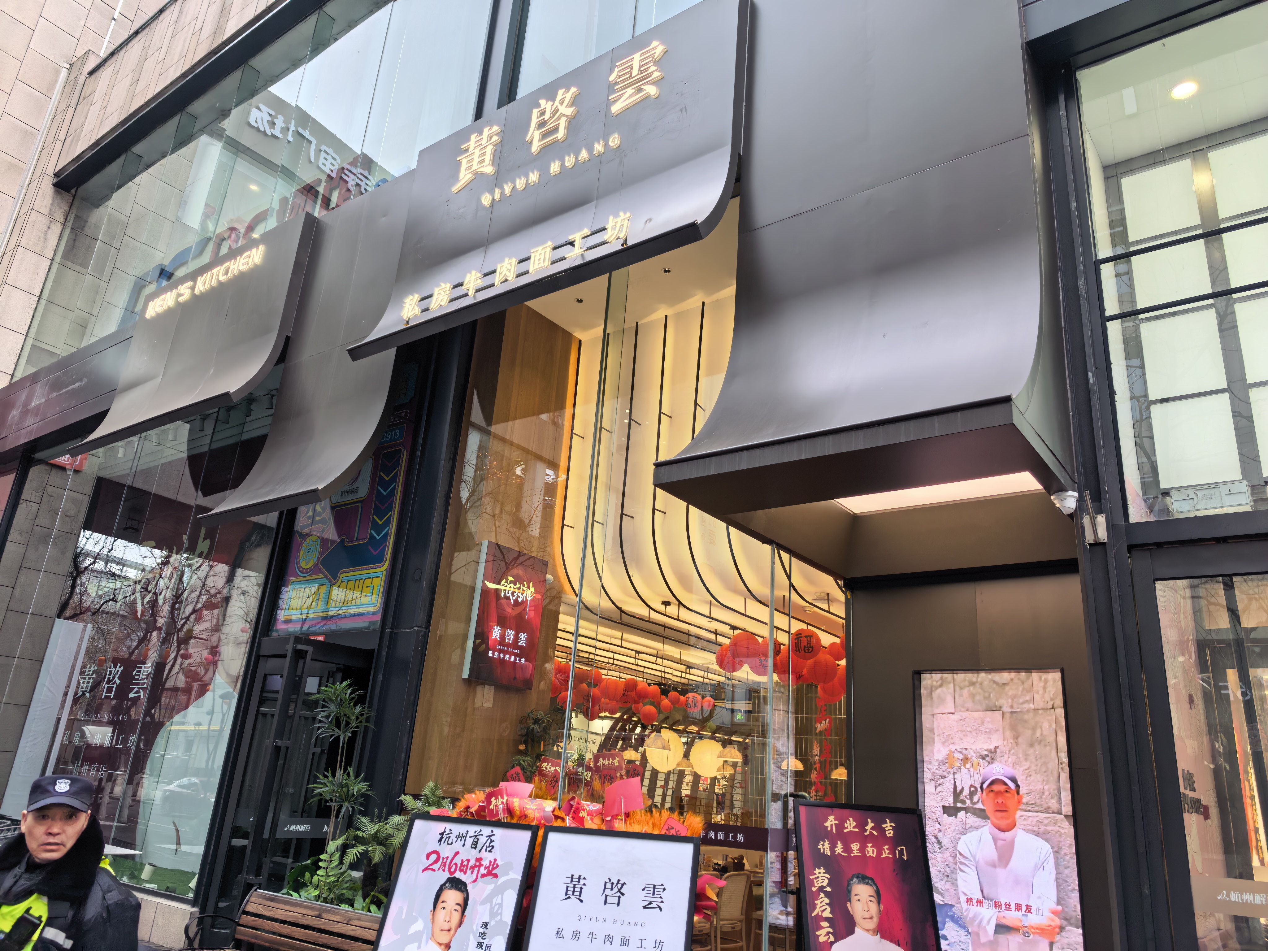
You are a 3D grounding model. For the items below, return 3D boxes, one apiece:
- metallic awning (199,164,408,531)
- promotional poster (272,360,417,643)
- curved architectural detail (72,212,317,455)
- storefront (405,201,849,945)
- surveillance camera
[{"bbox_3d":[-3.148,-1.384,8.853,1.989,3.835,0.620,-10,-24,36],"label":"metallic awning"},{"bbox_3d":[-3.087,0.189,9.521,1.850,2.960,0.080,-10,-24,35],"label":"promotional poster"},{"bbox_3d":[-5.455,-1.626,10.732,3.825,2.530,0.550,-10,-24,36],"label":"curved architectural detail"},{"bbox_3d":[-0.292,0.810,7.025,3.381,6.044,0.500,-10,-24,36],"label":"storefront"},{"bbox_3d":[2.199,0.142,4.477,0.125,0.105,0.125,19,-24,-36],"label":"surveillance camera"}]

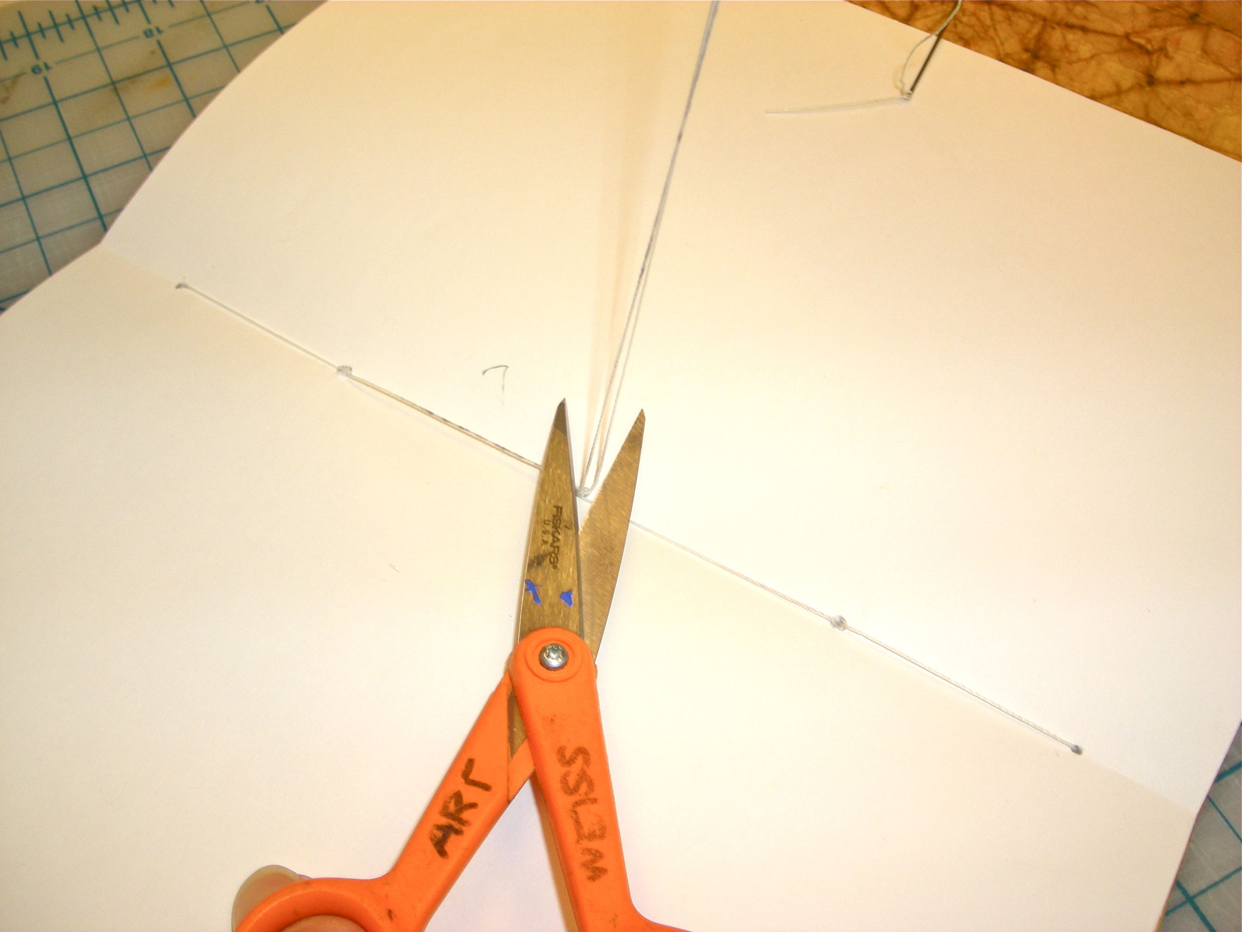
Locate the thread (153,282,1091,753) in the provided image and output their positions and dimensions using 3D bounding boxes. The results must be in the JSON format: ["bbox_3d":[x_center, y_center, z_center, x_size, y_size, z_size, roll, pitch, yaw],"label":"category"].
[{"bbox_3d":[-0.007,0.004,0.246,0.178,0.003,0.003,27,59,19],"label":"thread"}]

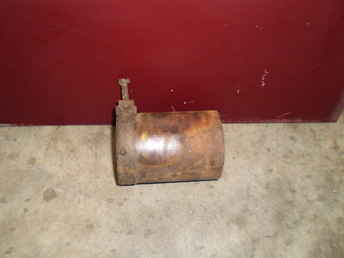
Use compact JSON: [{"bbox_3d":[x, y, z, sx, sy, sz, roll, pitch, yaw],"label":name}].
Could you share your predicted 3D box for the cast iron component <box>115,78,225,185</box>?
[{"bbox_3d":[-0.005,0.011,0.513,0.146,0.133,0.111,-3,40,-3],"label":"cast iron component"}]

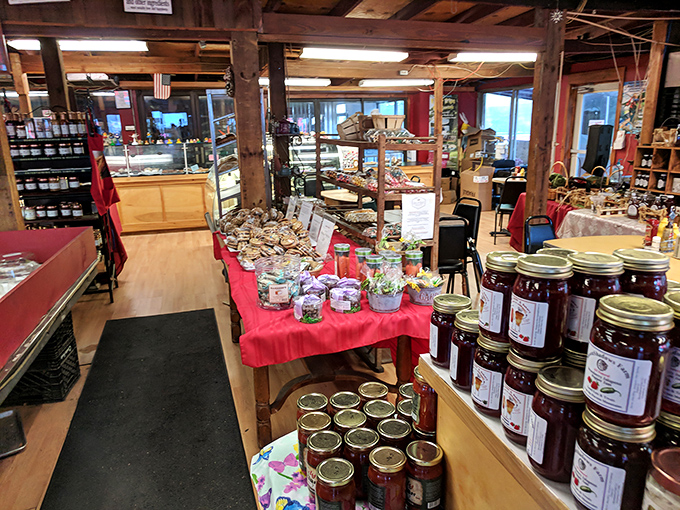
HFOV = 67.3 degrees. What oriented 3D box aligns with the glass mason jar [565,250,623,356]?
[{"bbox_3d":[0.371,0.068,0.758,0.079,0.128,0.079,-2,15,-11],"label":"glass mason jar"}]

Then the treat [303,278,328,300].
[{"bbox_3d":[-0.126,0.180,2.595,0.120,0.085,0.120,-1,16,-3],"label":"treat"}]

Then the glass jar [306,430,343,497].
[{"bbox_3d":[-0.029,0.440,1.055,0.078,0.124,0.078,-1,14,0],"label":"glass jar"}]

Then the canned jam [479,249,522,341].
[{"bbox_3d":[0.255,0.063,0.772,0.079,0.128,0.079,-3,15,-12],"label":"canned jam"}]

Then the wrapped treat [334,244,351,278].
[{"bbox_3d":[0.013,0.044,3.130,0.095,0.225,0.095,-1,16,0],"label":"wrapped treat"}]

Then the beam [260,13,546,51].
[{"bbox_3d":[0.750,-2.277,5.243,3.180,0.240,0.150,-6,16,-17],"label":"beam"}]

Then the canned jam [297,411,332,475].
[{"bbox_3d":[-0.053,0.411,1.104,0.073,0.117,0.073,0,14,0],"label":"canned jam"}]

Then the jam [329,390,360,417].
[{"bbox_3d":[0.014,0.411,1.240,0.078,0.130,0.078,-8,17,-26],"label":"jam"}]

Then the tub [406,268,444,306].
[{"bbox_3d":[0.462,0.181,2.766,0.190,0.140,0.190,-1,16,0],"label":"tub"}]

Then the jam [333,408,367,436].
[{"bbox_3d":[0.023,0.408,1.115,0.073,0.117,0.073,0,14,0],"label":"jam"}]

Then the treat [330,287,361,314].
[{"bbox_3d":[0.030,0.232,2.691,0.152,0.100,0.152,-1,16,1],"label":"treat"}]

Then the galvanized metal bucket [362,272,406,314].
[{"bbox_3d":[0.186,0.152,2.085,0.165,0.150,0.150,0,14,0],"label":"galvanized metal bucket"}]

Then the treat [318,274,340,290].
[{"bbox_3d":[-0.056,0.165,2.648,0.120,0.085,0.120,-1,16,-1],"label":"treat"}]

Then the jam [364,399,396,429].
[{"bbox_3d":[0.091,0.411,1.170,0.078,0.130,0.078,0,16,4],"label":"jam"}]

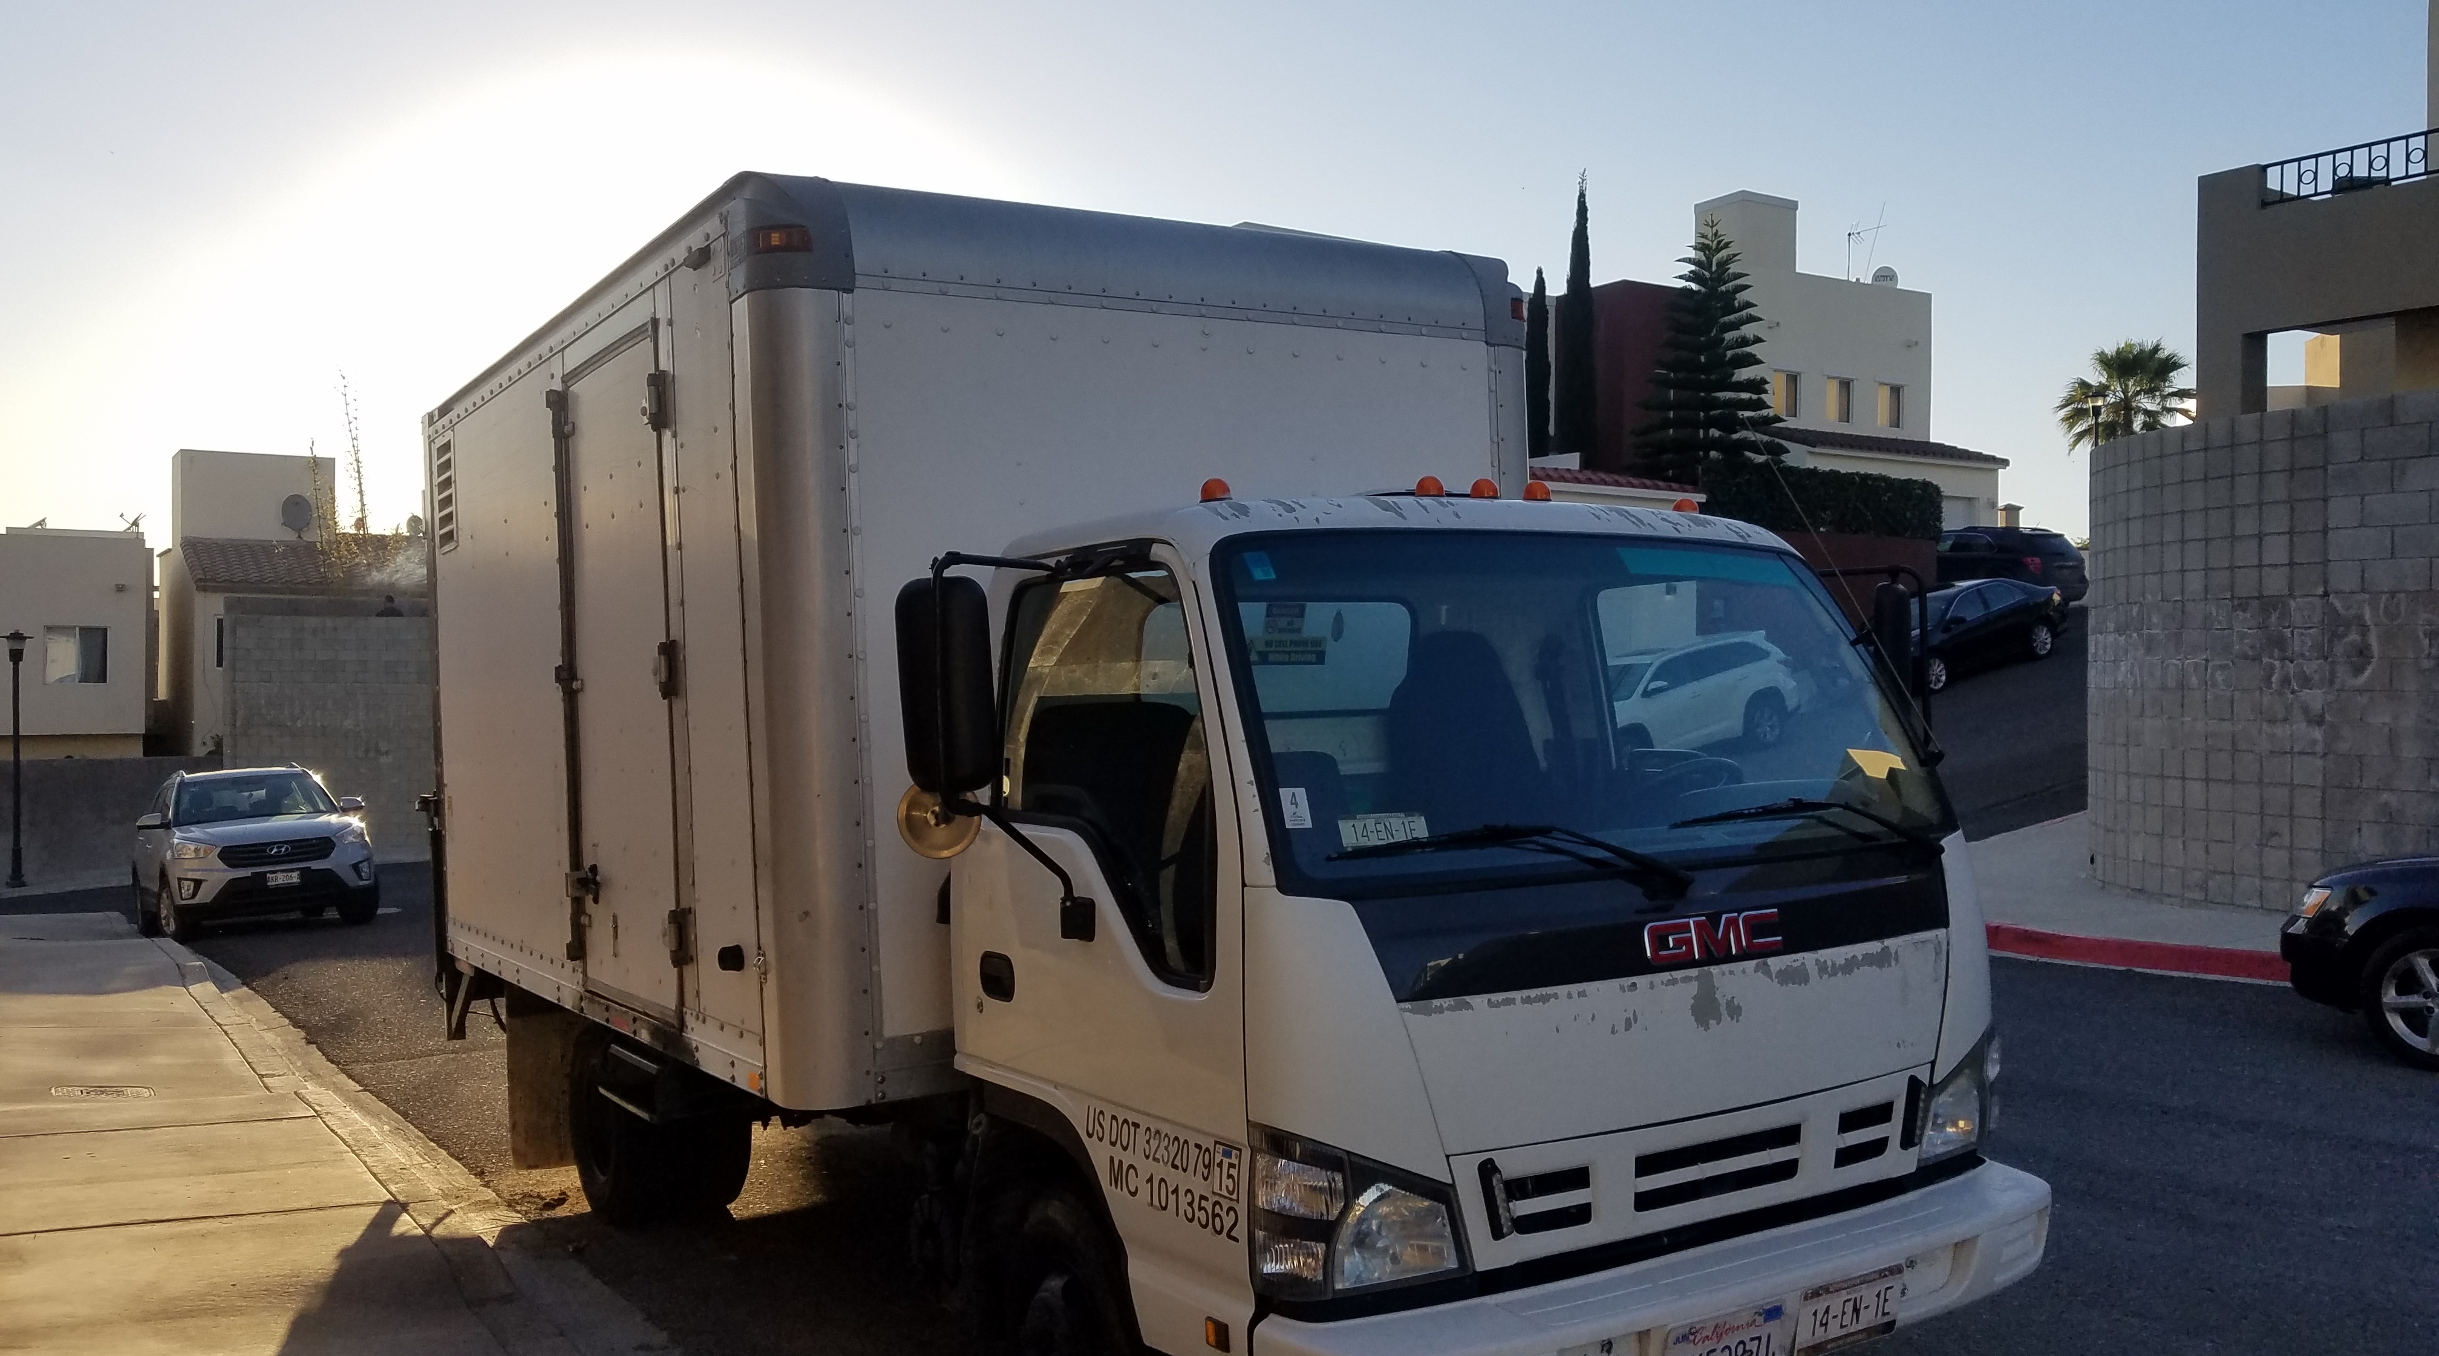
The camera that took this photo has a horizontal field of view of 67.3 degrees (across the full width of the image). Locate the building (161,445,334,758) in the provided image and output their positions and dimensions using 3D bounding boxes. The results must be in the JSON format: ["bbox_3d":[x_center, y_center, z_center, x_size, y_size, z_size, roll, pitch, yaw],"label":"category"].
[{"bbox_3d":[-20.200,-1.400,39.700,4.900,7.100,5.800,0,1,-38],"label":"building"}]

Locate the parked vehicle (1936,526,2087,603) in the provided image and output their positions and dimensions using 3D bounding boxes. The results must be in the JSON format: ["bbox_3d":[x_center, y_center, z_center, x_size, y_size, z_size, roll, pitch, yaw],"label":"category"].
[{"bbox_3d":[14.800,-2.170,37.000,1.840,1.700,4.700,-6,6,-42],"label":"parked vehicle"}]

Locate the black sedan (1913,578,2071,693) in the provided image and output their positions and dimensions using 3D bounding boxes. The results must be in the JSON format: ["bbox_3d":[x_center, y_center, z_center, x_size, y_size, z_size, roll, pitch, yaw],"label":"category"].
[{"bbox_3d":[11.150,-0.750,28.400,4.800,1.470,1.830,-14,11,-34],"label":"black sedan"}]

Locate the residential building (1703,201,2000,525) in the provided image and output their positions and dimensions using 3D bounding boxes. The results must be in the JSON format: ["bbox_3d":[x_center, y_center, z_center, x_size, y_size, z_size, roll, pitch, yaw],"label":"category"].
[{"bbox_3d":[13.400,-6.000,42.900,7.000,9.200,6.500,0,1,-32],"label":"residential building"}]

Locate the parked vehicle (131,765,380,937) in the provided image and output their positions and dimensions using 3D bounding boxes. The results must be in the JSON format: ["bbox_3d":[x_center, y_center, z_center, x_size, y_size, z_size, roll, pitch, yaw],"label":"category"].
[{"bbox_3d":[-10.050,1.720,18.950,1.800,1.630,4.270,-2,0,-36],"label":"parked vehicle"}]

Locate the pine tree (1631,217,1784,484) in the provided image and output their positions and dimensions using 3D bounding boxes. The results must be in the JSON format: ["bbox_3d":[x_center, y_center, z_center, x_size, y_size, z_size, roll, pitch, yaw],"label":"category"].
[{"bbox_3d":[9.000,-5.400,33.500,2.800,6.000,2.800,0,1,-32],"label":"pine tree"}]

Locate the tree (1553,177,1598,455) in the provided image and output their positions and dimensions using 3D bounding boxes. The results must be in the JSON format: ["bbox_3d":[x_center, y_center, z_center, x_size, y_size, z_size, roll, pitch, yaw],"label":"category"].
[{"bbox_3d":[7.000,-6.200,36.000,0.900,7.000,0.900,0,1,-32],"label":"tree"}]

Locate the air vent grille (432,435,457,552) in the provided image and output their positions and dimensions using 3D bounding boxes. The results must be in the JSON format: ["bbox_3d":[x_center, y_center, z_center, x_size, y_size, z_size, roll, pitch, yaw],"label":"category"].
[{"bbox_3d":[-3.216,-0.773,7.596,0.040,0.462,0.428,-2,-1,-33],"label":"air vent grille"}]

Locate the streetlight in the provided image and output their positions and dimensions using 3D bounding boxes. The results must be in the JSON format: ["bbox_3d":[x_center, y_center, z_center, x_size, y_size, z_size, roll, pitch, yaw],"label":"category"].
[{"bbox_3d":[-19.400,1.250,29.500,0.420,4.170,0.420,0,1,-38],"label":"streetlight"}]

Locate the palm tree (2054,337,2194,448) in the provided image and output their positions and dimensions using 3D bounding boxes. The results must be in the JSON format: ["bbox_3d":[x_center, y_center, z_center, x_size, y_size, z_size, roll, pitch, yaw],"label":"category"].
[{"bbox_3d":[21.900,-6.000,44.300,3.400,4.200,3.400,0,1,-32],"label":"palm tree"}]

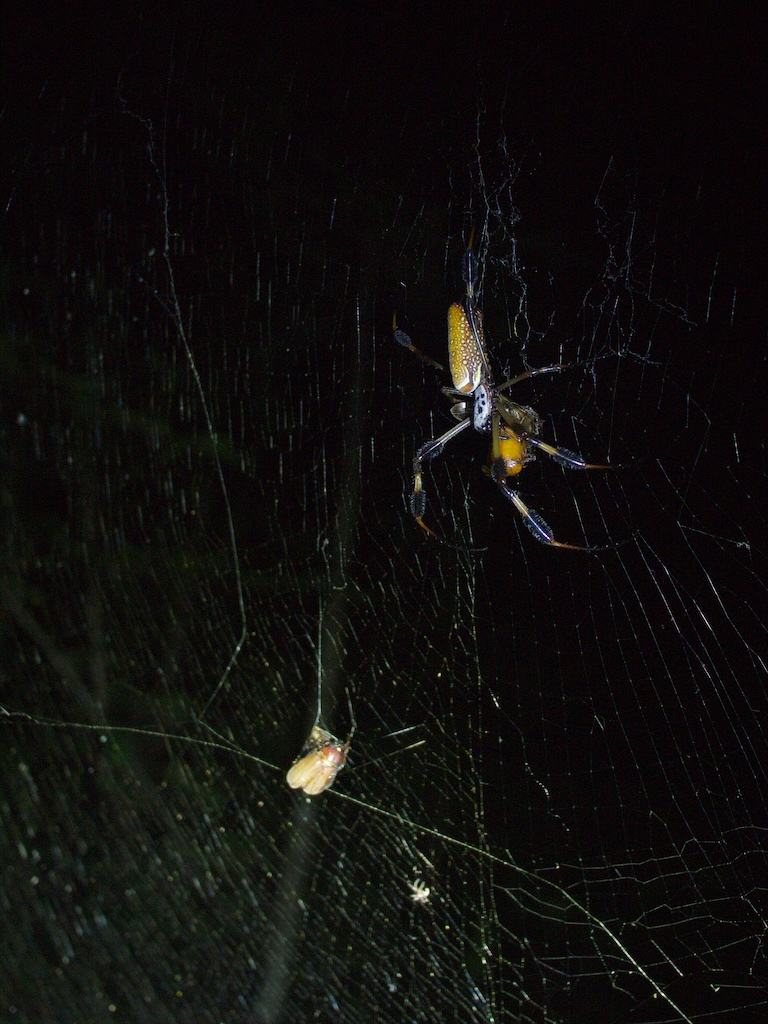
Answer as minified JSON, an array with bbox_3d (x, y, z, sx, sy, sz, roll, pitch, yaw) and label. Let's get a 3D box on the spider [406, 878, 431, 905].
[{"bbox_3d":[0.010,0.111,0.250,0.007,0.007,0.003,-9,-6,18],"label":"spider"}]

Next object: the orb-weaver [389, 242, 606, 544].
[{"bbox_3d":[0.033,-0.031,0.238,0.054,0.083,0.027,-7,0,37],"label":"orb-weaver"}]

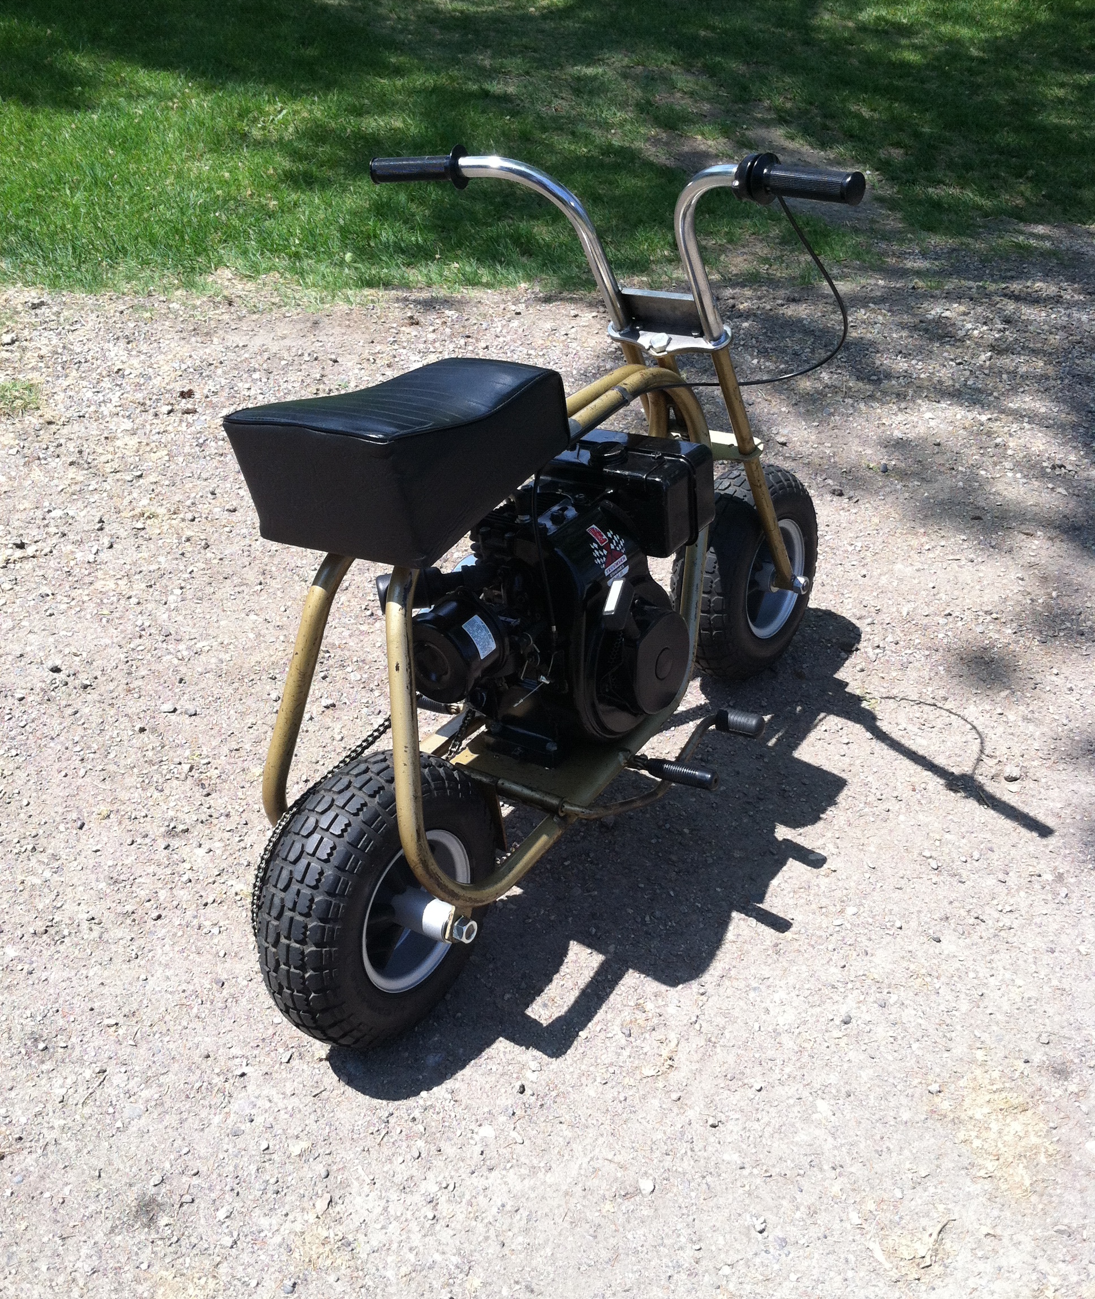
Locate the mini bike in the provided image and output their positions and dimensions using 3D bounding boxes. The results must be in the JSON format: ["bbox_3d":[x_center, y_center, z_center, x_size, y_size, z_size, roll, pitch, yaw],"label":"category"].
[{"bbox_3d":[0.029,-0.139,1.721,0.632,0.800,1.127,15,36,31],"label":"mini bike"}]

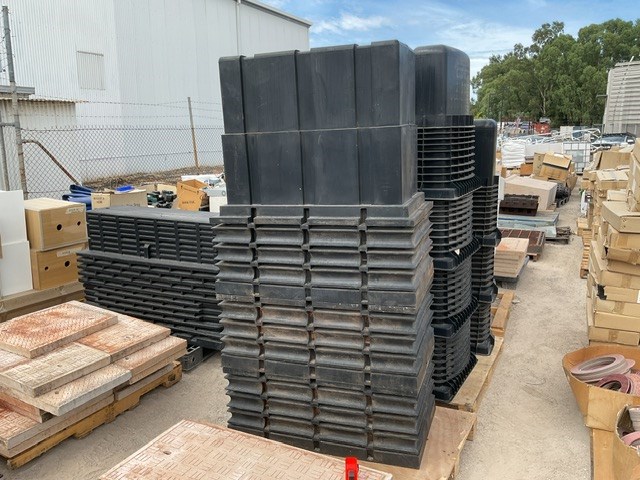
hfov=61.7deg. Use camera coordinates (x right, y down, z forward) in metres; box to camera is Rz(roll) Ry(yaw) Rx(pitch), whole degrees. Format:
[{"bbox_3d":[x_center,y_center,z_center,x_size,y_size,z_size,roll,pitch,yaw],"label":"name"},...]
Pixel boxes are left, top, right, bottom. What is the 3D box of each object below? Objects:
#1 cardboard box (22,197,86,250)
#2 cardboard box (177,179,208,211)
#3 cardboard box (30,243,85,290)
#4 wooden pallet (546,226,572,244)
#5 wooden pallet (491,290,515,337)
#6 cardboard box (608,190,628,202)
[{"bbox_3d":[-2.905,-0.151,5.709,0.680,0.400,0.490,5,12,34],"label":"cardboard box"},{"bbox_3d":[-1.712,-0.557,7.200,0.320,0.440,0.320,0,10,14],"label":"cardboard box"},{"bbox_3d":[-2.940,0.251,5.682,0.680,0.385,0.470,5,12,34],"label":"cardboard box"},{"bbox_3d":[3.454,-0.097,8.789,1.130,0.130,1.130,3,11,26],"label":"wooden pallet"},{"bbox_3d":[1.177,0.656,5.021,1.130,0.130,1.130,3,11,25],"label":"wooden pallet"},{"bbox_3d":[2.916,-0.439,5.185,0.240,0.095,0.320,3,11,25],"label":"cardboard box"}]

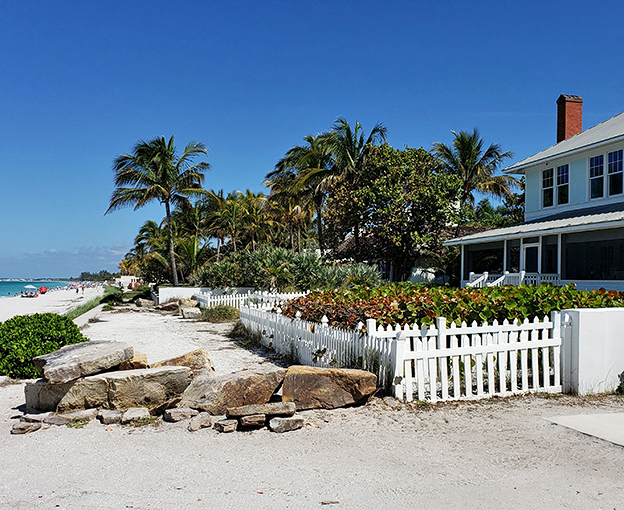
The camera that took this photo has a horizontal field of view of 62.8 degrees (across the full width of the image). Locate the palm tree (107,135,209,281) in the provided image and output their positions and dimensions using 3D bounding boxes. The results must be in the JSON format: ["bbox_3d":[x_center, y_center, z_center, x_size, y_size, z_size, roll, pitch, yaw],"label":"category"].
[{"bbox_3d":[-11.200,-2.599,37.176,7.300,11.700,7.200,0,-3,0],"label":"palm tree"}]

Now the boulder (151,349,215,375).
[{"bbox_3d":[-1.930,1.697,7.525,0.880,0.520,0.700,0,-3,0],"label":"boulder"}]

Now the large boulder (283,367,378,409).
[{"bbox_3d":[0.220,1.700,6.573,1.150,0.460,0.700,0,-3,0],"label":"large boulder"}]

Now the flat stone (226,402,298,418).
[{"bbox_3d":[-0.576,1.750,5.741,0.780,0.105,0.250,0,-3,-2],"label":"flat stone"}]

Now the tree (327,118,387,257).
[{"bbox_3d":[2.855,-3.134,36.197,5.600,13.000,5.400,0,-3,0],"label":"tree"}]

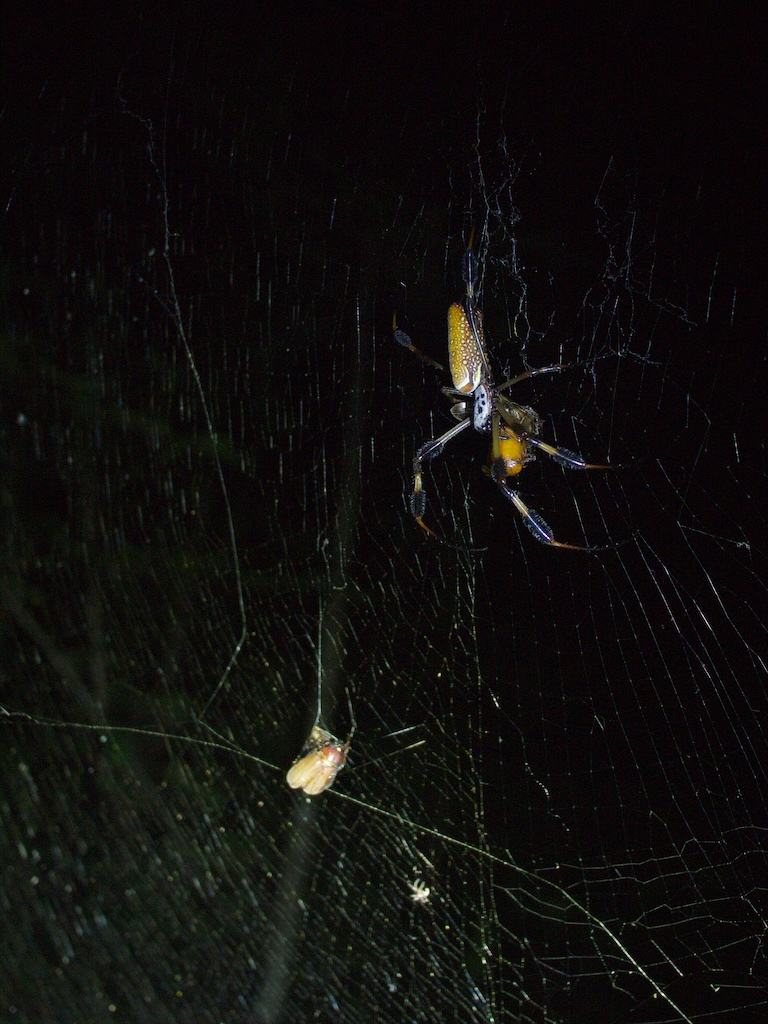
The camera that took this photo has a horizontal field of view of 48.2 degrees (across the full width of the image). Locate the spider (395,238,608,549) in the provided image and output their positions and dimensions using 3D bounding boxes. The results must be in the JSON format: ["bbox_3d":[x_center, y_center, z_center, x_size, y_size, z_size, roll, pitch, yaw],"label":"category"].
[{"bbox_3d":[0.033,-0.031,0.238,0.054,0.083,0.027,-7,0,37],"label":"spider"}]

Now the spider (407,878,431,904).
[{"bbox_3d":[0.010,0.111,0.250,0.007,0.007,0.003,-9,-6,18],"label":"spider"}]

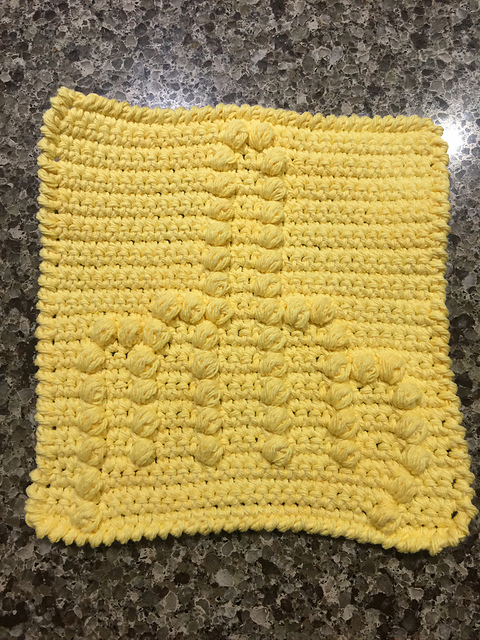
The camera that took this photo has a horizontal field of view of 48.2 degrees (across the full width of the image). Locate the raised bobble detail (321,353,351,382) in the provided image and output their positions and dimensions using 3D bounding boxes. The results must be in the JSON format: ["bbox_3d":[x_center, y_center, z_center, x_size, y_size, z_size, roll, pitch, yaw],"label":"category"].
[{"bbox_3d":[0.050,0.025,0.283,0.015,0.009,0.015,0,81,0],"label":"raised bobble detail"}]

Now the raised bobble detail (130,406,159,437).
[{"bbox_3d":[-0.050,0.054,0.284,0.015,0.008,0.015,0,81,0],"label":"raised bobble detail"}]

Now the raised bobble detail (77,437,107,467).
[{"bbox_3d":[-0.077,0.069,0.281,0.015,0.010,0.015,0,78,0],"label":"raised bobble detail"}]

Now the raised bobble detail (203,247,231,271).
[{"bbox_3d":[-0.013,-0.035,0.302,0.015,0.010,0.013,0,78,0],"label":"raised bobble detail"}]

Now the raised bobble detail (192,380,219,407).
[{"bbox_3d":[-0.018,0.039,0.287,0.015,0.010,0.013,0,78,0],"label":"raised bobble detail"}]

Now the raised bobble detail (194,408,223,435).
[{"bbox_3d":[-0.017,0.054,0.284,0.015,0.008,0.014,0,81,0],"label":"raised bobble detail"}]

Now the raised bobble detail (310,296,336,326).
[{"bbox_3d":[0.046,-0.005,0.296,0.014,0.010,0.016,0,78,0],"label":"raised bobble detail"}]

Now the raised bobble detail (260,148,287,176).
[{"bbox_3d":[0.019,-0.088,0.301,0.014,0.009,0.015,0,81,0],"label":"raised bobble detail"}]

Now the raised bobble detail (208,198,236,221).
[{"bbox_3d":[-0.011,-0.062,0.303,0.015,0.009,0.012,0,78,0],"label":"raised bobble detail"}]

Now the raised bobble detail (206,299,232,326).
[{"bbox_3d":[-0.011,-0.004,0.294,0.013,0.008,0.015,0,81,0],"label":"raised bobble detail"}]

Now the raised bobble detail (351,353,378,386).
[{"bbox_3d":[0.069,0.027,0.296,0.016,0.009,0.017,0,81,0],"label":"raised bobble detail"}]

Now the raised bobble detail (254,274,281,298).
[{"bbox_3d":[0.015,-0.019,0.303,0.014,0.009,0.014,0,81,0],"label":"raised bobble detail"}]

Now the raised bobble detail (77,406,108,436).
[{"bbox_3d":[-0.080,0.055,0.291,0.017,0.009,0.016,0,81,0],"label":"raised bobble detail"}]

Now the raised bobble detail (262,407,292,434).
[{"bbox_3d":[0.019,0.055,0.291,0.016,0.009,0.015,0,81,0],"label":"raised bobble detail"}]

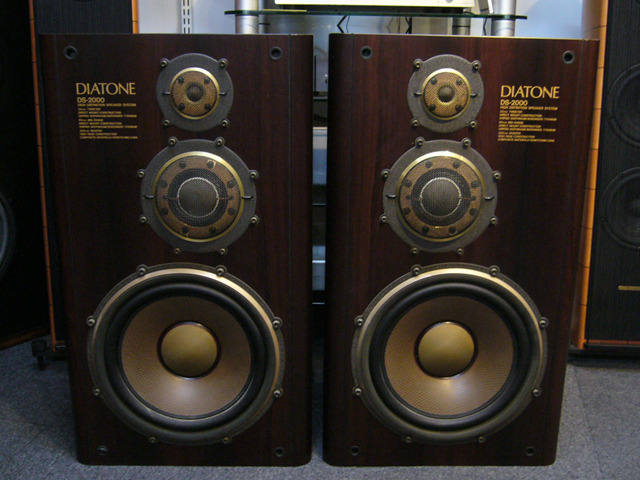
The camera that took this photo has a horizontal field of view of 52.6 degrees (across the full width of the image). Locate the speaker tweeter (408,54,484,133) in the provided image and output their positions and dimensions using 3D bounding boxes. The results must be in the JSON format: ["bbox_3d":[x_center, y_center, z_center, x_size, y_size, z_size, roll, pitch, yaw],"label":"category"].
[{"bbox_3d":[0.190,-0.220,0.978,0.118,0.118,0.035,0,13,-1],"label":"speaker tweeter"}]

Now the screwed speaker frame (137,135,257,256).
[{"bbox_3d":[-0.189,-0.066,1.007,0.184,0.184,0.045,1,13,0],"label":"screwed speaker frame"}]

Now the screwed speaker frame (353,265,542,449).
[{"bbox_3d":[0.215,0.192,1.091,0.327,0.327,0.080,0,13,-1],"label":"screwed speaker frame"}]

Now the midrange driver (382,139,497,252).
[{"bbox_3d":[0.188,-0.066,1.014,0.184,0.184,0.045,0,13,-1],"label":"midrange driver"}]

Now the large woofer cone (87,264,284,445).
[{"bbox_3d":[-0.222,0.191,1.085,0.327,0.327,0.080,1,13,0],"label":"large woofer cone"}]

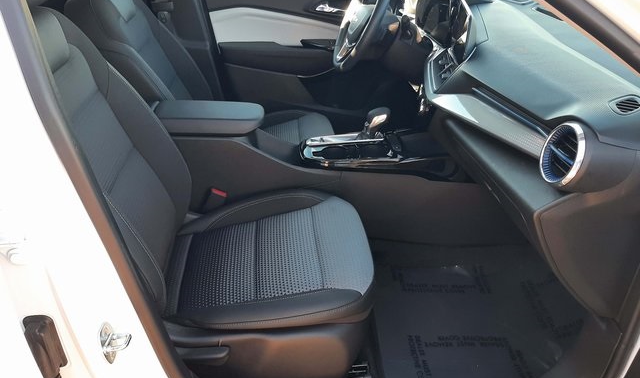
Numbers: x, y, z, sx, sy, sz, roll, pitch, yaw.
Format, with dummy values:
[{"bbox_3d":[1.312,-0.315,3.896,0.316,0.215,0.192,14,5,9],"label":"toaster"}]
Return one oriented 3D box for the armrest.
[{"bbox_3d":[-0.290,-0.190,1.267,0.290,0.055,0.190,-1,26,-8],"label":"armrest"}]

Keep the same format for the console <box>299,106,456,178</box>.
[{"bbox_3d":[0.167,-0.145,1.356,0.455,0.160,0.220,-1,26,-8],"label":"console"}]

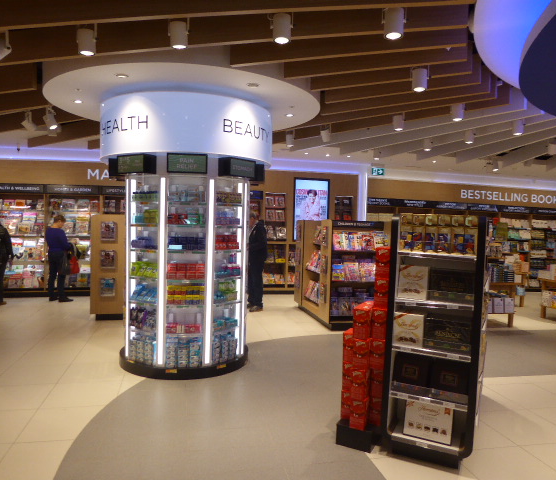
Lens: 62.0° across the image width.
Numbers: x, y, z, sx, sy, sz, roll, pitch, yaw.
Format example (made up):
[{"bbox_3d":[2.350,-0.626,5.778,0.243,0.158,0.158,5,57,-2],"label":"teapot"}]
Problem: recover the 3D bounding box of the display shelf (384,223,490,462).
[{"bbox_3d":[1.168,0.685,3.374,0.610,1.670,0.520,3,2,28],"label":"display shelf"}]

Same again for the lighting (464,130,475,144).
[{"bbox_3d":[2.428,-1.300,5.861,0.120,0.185,0.120,1,2,-13],"label":"lighting"}]

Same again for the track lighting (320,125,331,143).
[{"bbox_3d":[0.624,-1.394,6.043,0.120,0.236,0.125,1,2,-12],"label":"track lighting"}]

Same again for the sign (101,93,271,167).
[{"bbox_3d":[-1.003,-1.145,5.340,1.935,0.576,1.935,1,2,-13],"label":"sign"}]

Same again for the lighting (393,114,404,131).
[{"bbox_3d":[1.354,-1.314,5.182,0.120,0.185,0.120,1,2,-13],"label":"lighting"}]

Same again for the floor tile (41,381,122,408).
[{"bbox_3d":[-1.775,1.420,4.243,0.600,0.010,0.600,1,2,-12],"label":"floor tile"}]

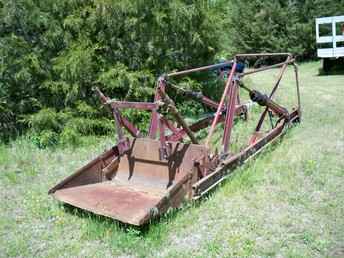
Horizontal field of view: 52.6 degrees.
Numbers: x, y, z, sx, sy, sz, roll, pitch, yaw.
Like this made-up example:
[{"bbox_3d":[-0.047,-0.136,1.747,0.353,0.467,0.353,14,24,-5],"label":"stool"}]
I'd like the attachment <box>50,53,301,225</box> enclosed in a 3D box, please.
[{"bbox_3d":[0.586,-0.335,5.169,1.270,1.380,4.900,8,16,32],"label":"attachment"}]

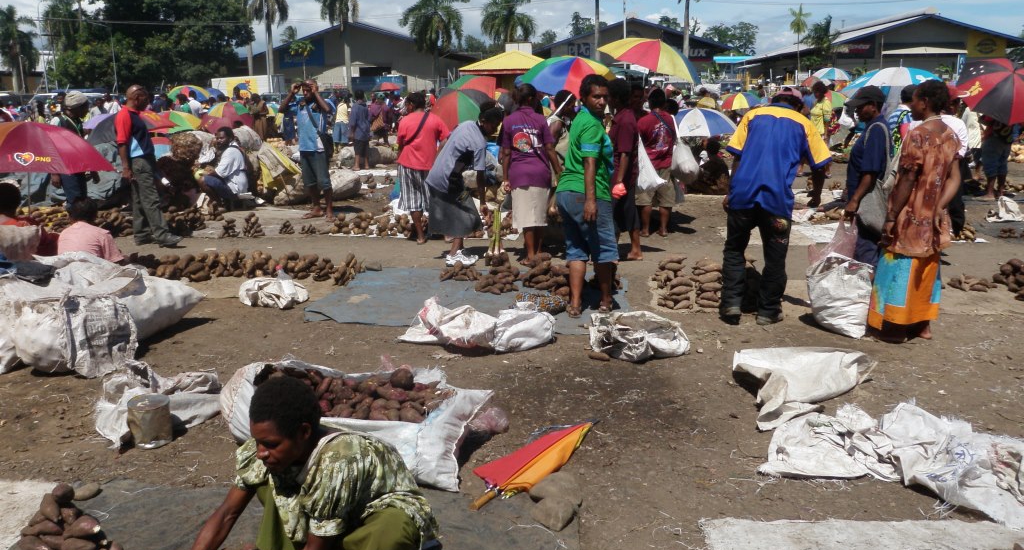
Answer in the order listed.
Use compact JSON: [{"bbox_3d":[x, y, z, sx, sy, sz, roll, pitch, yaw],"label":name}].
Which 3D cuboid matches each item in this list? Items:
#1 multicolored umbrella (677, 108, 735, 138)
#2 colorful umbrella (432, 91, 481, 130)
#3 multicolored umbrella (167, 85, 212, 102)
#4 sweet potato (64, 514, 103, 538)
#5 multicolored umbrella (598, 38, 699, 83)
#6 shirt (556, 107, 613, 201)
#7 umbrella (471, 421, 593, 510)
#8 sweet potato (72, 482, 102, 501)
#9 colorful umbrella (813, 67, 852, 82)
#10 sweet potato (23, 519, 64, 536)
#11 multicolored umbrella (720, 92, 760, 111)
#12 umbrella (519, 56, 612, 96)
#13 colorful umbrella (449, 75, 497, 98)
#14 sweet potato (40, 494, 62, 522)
[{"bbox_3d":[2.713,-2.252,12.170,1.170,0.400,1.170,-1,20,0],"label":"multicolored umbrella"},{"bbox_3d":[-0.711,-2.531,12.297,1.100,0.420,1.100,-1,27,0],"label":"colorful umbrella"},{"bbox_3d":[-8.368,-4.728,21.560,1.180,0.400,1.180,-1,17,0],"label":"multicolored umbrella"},{"bbox_3d":[-1.468,0.863,2.830,0.135,0.062,0.065,-5,13,-20],"label":"sweet potato"},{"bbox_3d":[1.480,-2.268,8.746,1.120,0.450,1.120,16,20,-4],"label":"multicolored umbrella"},{"bbox_3d":[0.493,-0.814,5.593,0.280,0.610,0.410,-5,13,-18],"label":"shirt"},{"bbox_3d":[0.128,0.754,3.542,0.290,0.140,0.972,9,16,34],"label":"umbrella"},{"bbox_3d":[-1.672,0.854,3.258,0.055,0.052,0.125,7,15,29],"label":"sweet potato"},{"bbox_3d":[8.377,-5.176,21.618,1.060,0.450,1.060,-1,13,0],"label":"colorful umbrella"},{"bbox_3d":[-1.669,0.901,2.945,0.150,0.055,0.060,-5,13,-14],"label":"sweet potato"},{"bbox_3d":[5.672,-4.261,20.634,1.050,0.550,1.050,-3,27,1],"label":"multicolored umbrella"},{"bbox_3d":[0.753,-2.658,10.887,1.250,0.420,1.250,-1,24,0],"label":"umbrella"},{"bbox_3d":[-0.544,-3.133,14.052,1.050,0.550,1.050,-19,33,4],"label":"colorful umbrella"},{"bbox_3d":[-1.663,0.840,2.991,0.068,0.062,0.130,-13,44,-42],"label":"sweet potato"}]

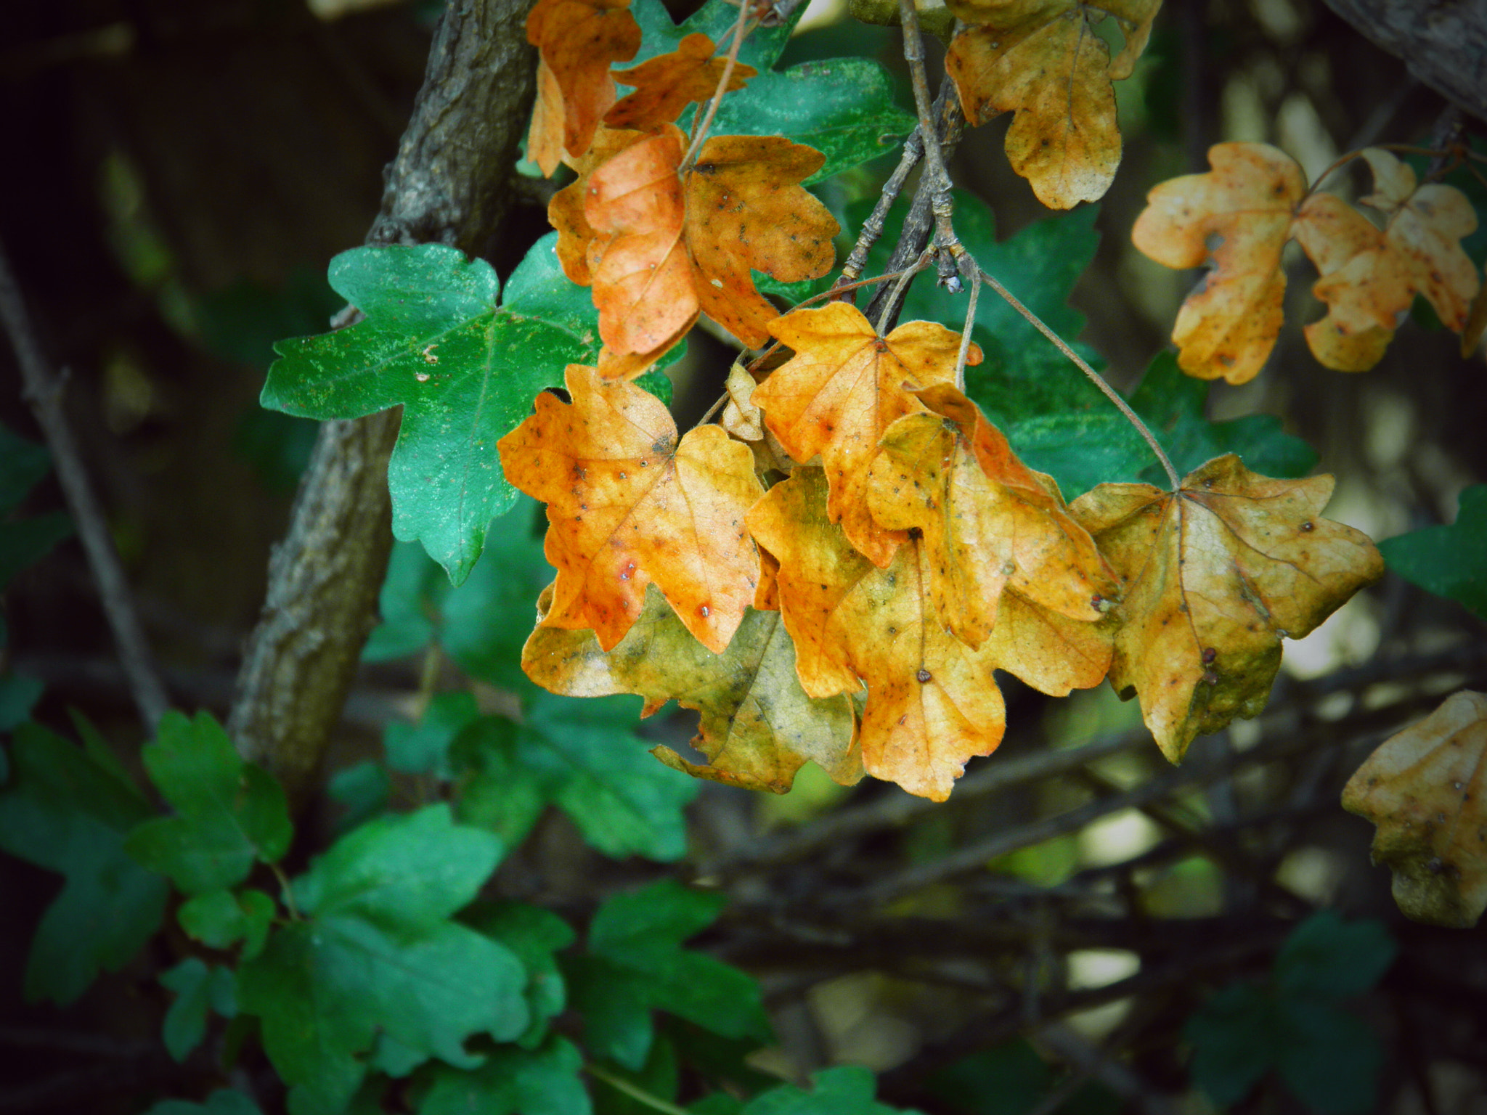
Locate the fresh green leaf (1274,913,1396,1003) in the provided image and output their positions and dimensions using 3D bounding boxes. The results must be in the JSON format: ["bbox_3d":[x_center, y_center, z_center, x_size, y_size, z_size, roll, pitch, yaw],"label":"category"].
[{"bbox_3d":[0.131,0.089,1.950,0.028,0.020,0.011,0,-20,0],"label":"fresh green leaf"}]

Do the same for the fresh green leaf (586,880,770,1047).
[{"bbox_3d":[-0.015,0.095,2.050,0.042,0.035,0.018,0,-19,0],"label":"fresh green leaf"}]

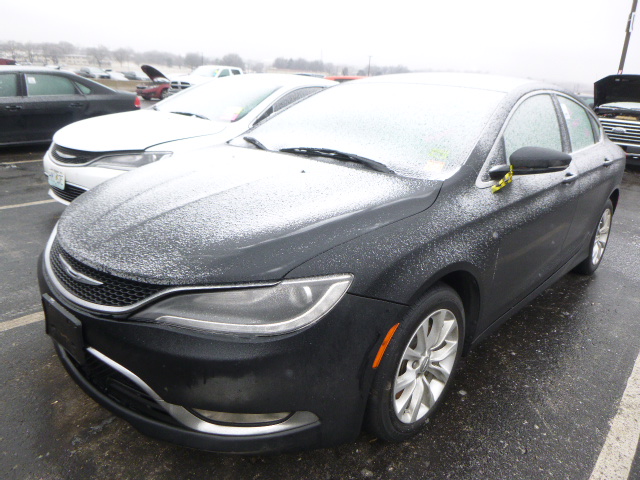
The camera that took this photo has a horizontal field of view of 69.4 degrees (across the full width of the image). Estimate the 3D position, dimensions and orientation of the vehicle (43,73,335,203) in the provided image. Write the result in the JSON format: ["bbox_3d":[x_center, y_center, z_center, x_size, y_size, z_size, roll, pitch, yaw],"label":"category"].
[{"bbox_3d":[-0.523,-1.219,5.554,1.870,1.490,4.880,19,23,39],"label":"vehicle"}]

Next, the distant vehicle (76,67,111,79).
[{"bbox_3d":[-24.671,-17.811,50.255,5.600,1.860,1.950,18,23,37],"label":"distant vehicle"}]

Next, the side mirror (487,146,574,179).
[{"bbox_3d":[0.862,-0.306,1.884,0.280,0.155,0.170,19,23,39],"label":"side mirror"}]

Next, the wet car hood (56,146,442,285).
[{"bbox_3d":[-0.406,-0.194,1.988,1.500,0.310,1.240,19,23,39],"label":"wet car hood"}]

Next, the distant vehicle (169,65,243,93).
[{"bbox_3d":[-5.063,-7.787,23.605,2.020,1.940,5.820,13,20,26],"label":"distant vehicle"}]

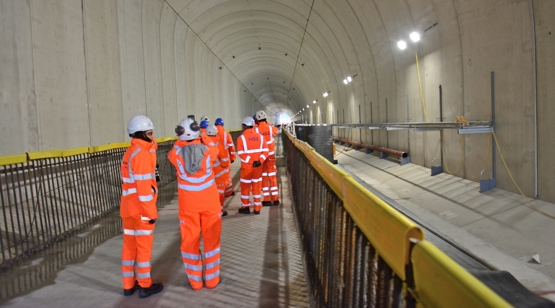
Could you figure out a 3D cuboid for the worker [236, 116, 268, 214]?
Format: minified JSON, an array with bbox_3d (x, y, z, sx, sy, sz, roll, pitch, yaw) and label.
[{"bbox_3d":[-0.471,0.176,7.850,0.600,1.830,0.400,-2,5,-8],"label":"worker"}]

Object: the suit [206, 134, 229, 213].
[{"bbox_3d":[-1.125,0.324,7.800,0.520,1.470,0.440,1,5,25],"label":"suit"}]

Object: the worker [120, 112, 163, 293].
[{"bbox_3d":[-1.372,0.495,4.200,0.400,1.800,0.500,-4,5,-35],"label":"worker"}]

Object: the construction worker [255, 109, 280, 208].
[{"bbox_3d":[-0.194,0.074,8.500,0.580,1.920,0.440,-1,4,6],"label":"construction worker"}]

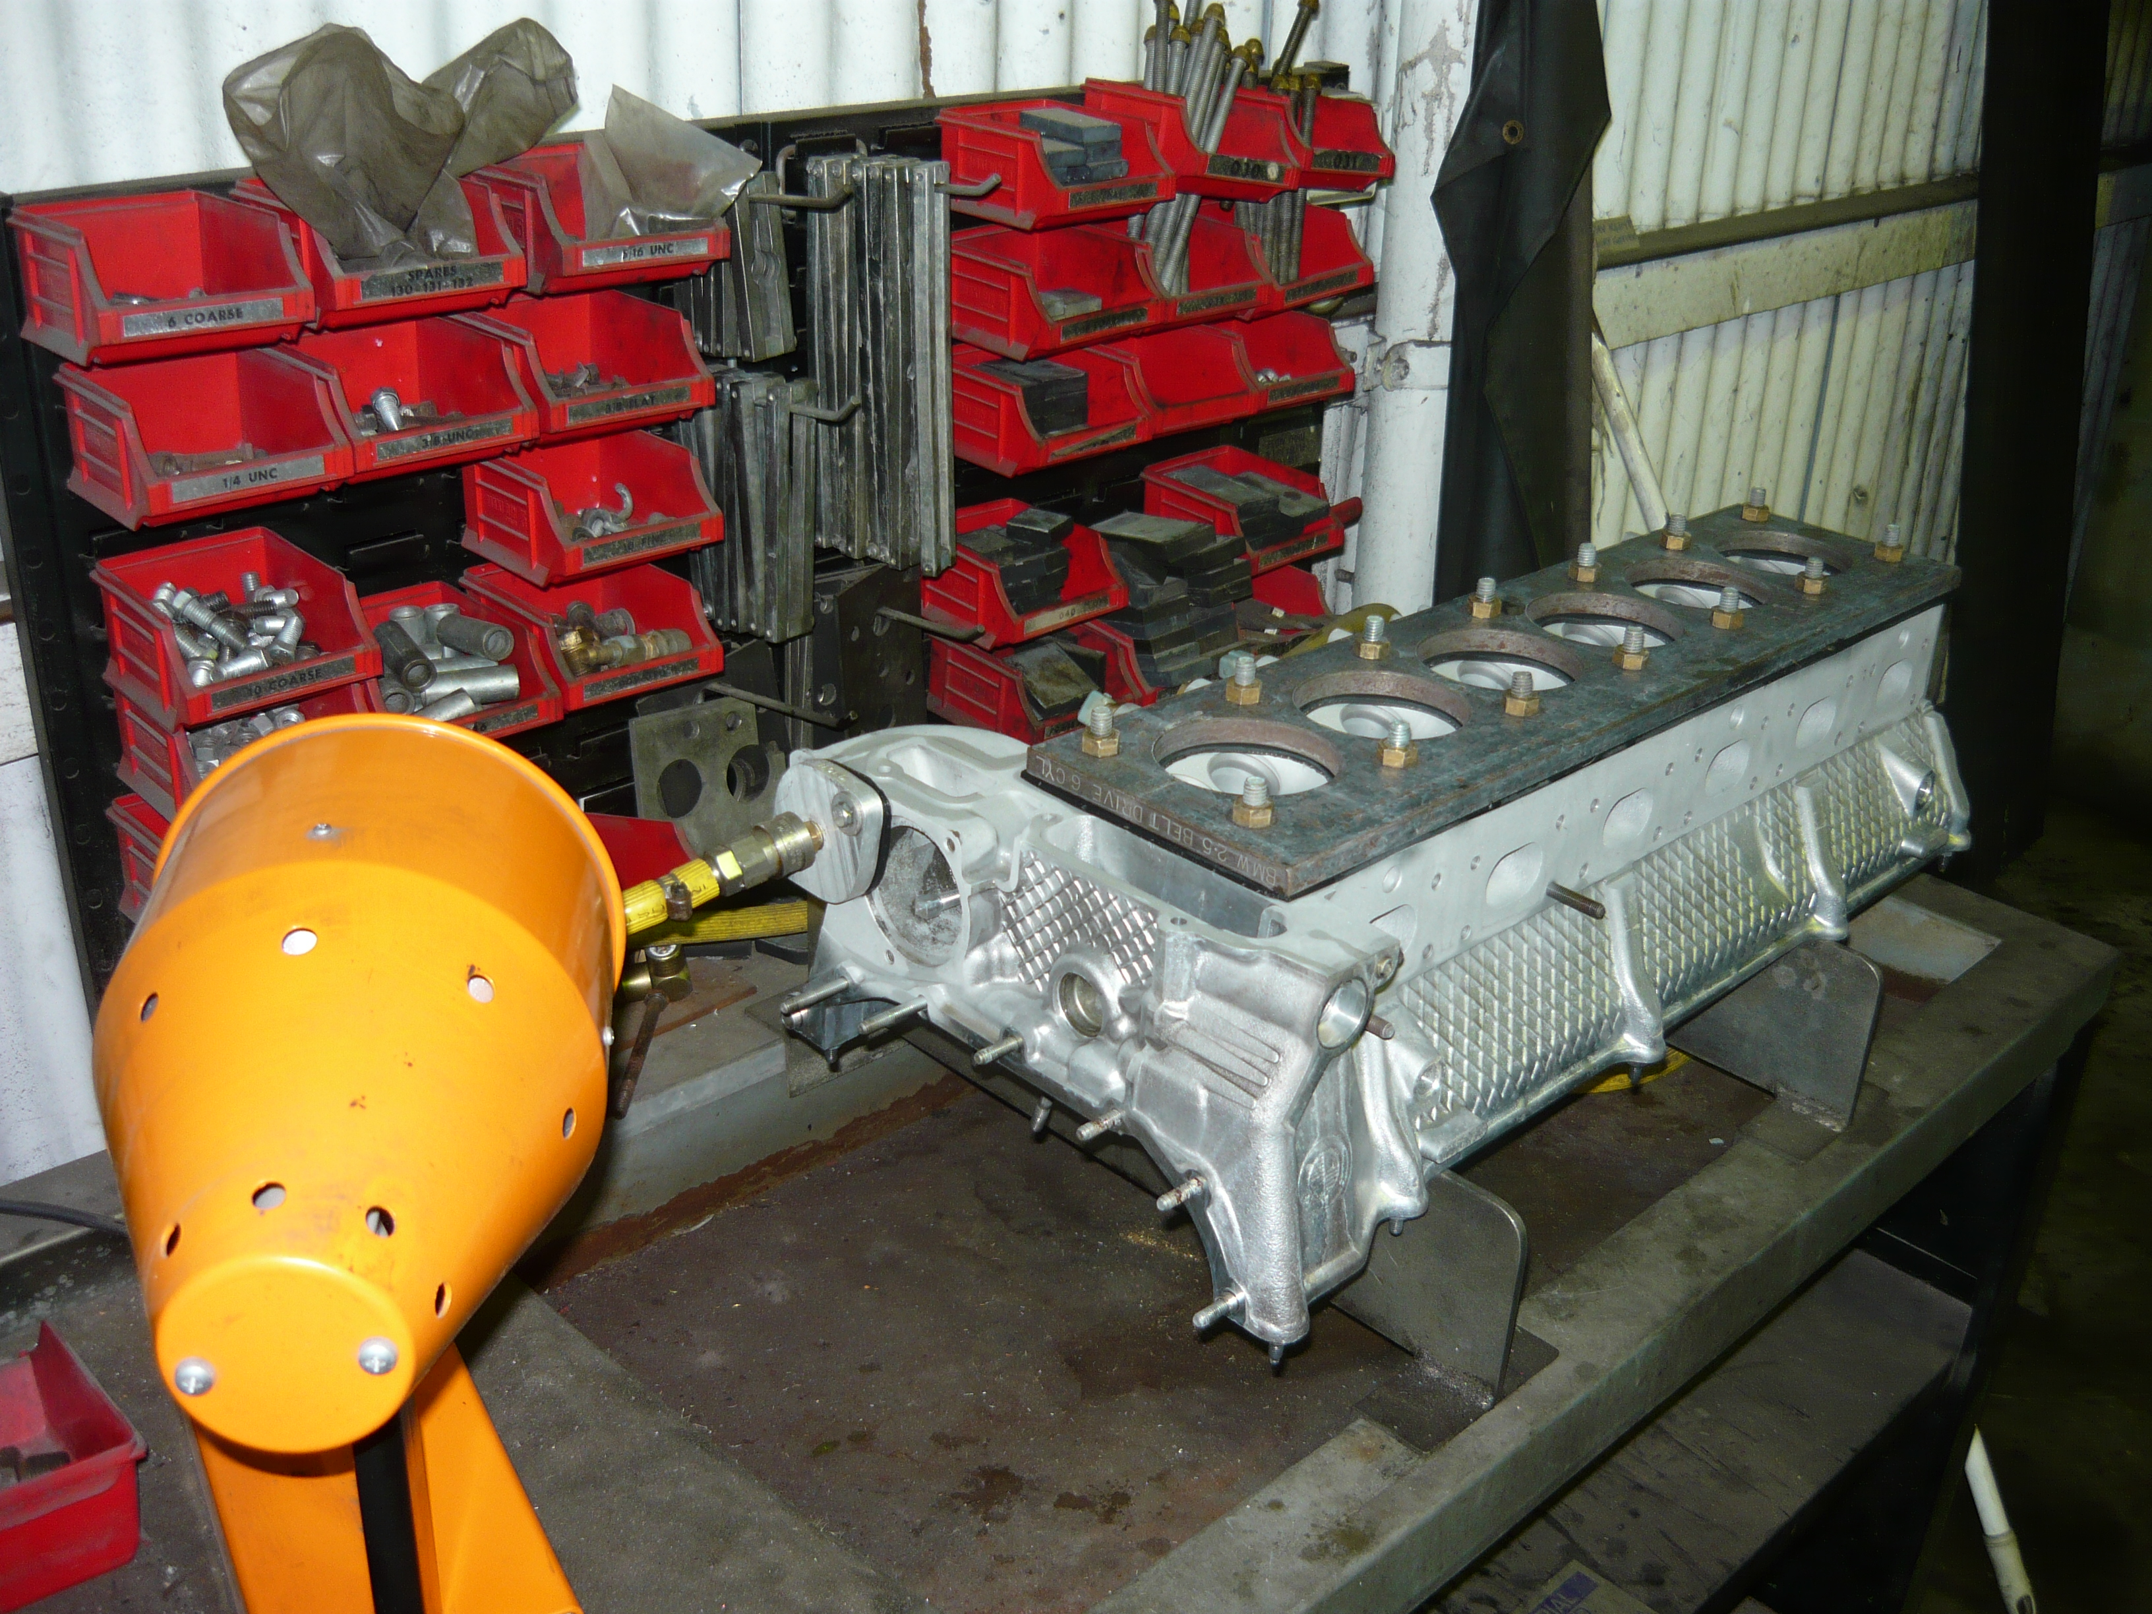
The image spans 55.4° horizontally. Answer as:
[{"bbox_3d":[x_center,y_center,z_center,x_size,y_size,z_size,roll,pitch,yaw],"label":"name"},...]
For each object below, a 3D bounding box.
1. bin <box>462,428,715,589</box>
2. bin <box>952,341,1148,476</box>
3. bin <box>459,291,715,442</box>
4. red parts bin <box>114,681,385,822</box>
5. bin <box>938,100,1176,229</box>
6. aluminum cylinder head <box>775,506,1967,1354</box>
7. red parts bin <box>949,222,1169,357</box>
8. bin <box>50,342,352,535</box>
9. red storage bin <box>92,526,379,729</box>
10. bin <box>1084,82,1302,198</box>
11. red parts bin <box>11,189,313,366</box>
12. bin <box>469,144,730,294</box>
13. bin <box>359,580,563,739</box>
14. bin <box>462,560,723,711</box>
[{"bbox_3d":[-0.299,-0.186,1.259,0.104,0.068,0.134,-20,33,-37],"label":"bin"},{"bbox_3d":[-0.030,-0.288,1.479,0.106,0.068,0.138,-21,32,-38],"label":"bin"},{"bbox_3d":[-0.297,-0.263,1.222,0.104,0.068,0.134,-20,33,-37],"label":"bin"},{"bbox_3d":[-0.471,-0.045,1.149,0.106,0.068,0.138,-21,32,-38],"label":"red parts bin"},{"bbox_3d":[-0.016,-0.442,1.419,0.106,0.068,0.138,-21,32,-38],"label":"bin"},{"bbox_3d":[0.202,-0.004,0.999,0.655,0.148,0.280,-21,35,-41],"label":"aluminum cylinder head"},{"bbox_3d":[-0.021,-0.363,1.452,0.106,0.068,0.138,-21,32,-38],"label":"red parts bin"},{"bbox_3d":[-0.462,-0.197,1.091,0.104,0.068,0.134,-20,33,-37],"label":"bin"},{"bbox_3d":[-0.465,-0.095,1.131,0.106,0.068,0.138,-21,32,-38],"label":"red storage bin"},{"bbox_3d":[0.094,-0.563,1.744,0.125,0.075,0.160,-9,27,-42],"label":"bin"},{"bbox_3d":[-0.468,-0.270,1.048,0.104,0.068,0.134,-20,33,-37],"label":"red parts bin"},{"bbox_3d":[-0.284,-0.343,1.196,0.104,0.068,0.134,-20,33,-37],"label":"bin"},{"bbox_3d":[-0.389,-0.075,1.225,0.104,0.068,0.134,-20,33,-37],"label":"bin"},{"bbox_3d":[-0.306,-0.109,1.285,0.106,0.068,0.138,-21,32,-38],"label":"bin"}]

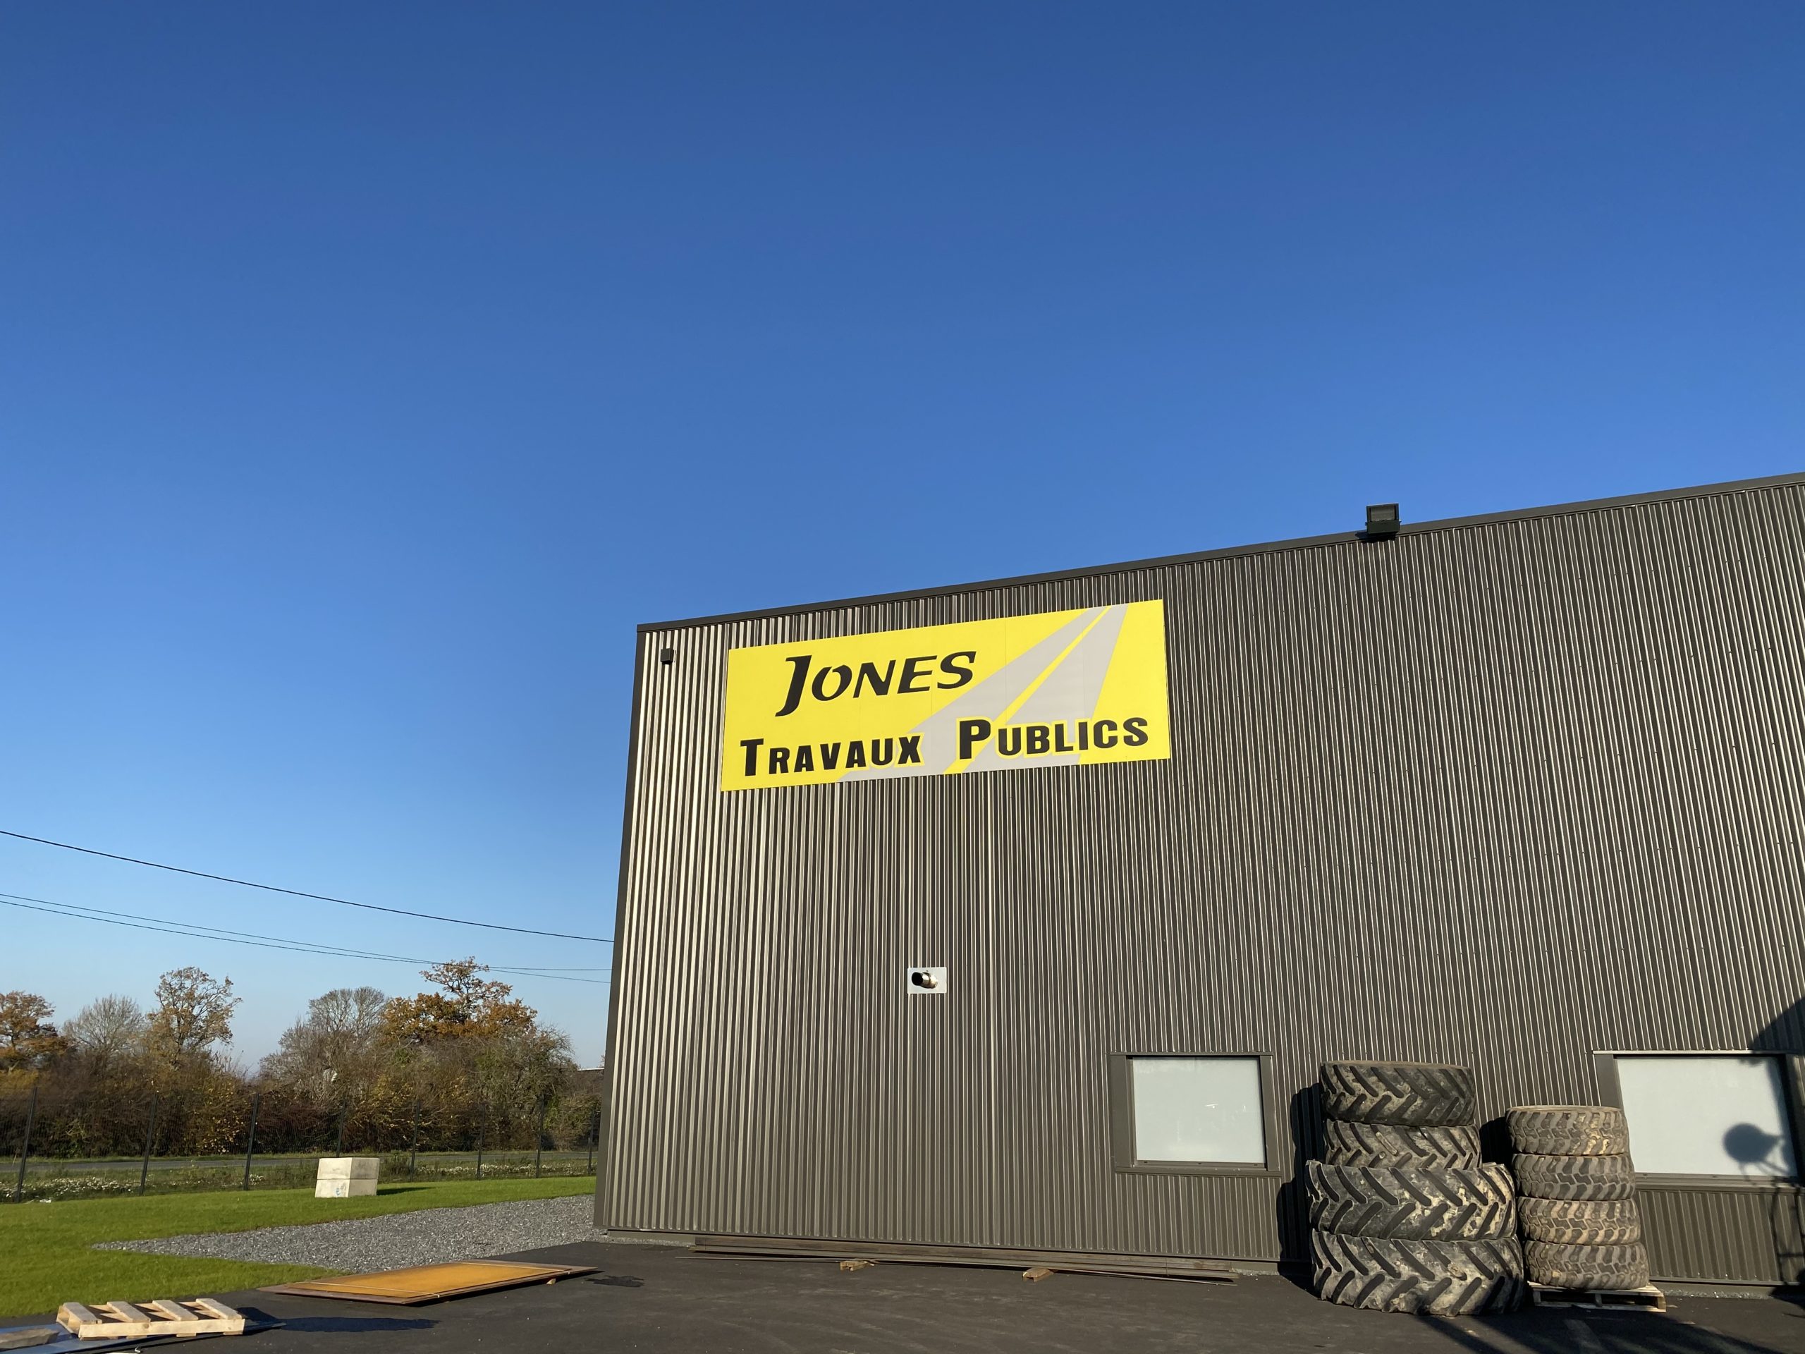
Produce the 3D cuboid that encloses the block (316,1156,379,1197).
[{"bbox_3d":[-10.640,9.617,26.063,0.780,0.700,0.780,-6,-19,20],"label":"block"}]

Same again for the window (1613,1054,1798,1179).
[{"bbox_3d":[7.844,4.293,13.272,1.470,1.180,0.120,-6,-19,20],"label":"window"}]

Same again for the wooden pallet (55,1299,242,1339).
[{"bbox_3d":[-5.530,4.710,9.960,1.040,0.125,1.150,16,-23,-34],"label":"wooden pallet"}]

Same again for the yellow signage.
[{"bbox_3d":[0.389,0.286,17.463,6.000,2.000,0.060,-6,-19,20],"label":"yellow signage"}]

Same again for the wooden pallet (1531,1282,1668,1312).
[{"bbox_3d":[6.363,5.690,12.497,1.050,0.135,1.100,-6,-19,20],"label":"wooden pallet"}]

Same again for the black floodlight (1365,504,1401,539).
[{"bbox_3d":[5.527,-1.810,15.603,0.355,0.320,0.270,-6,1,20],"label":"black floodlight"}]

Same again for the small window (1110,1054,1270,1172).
[{"bbox_3d":[3.178,4.801,14.935,1.640,1.220,0.120,-6,-19,20],"label":"small window"}]

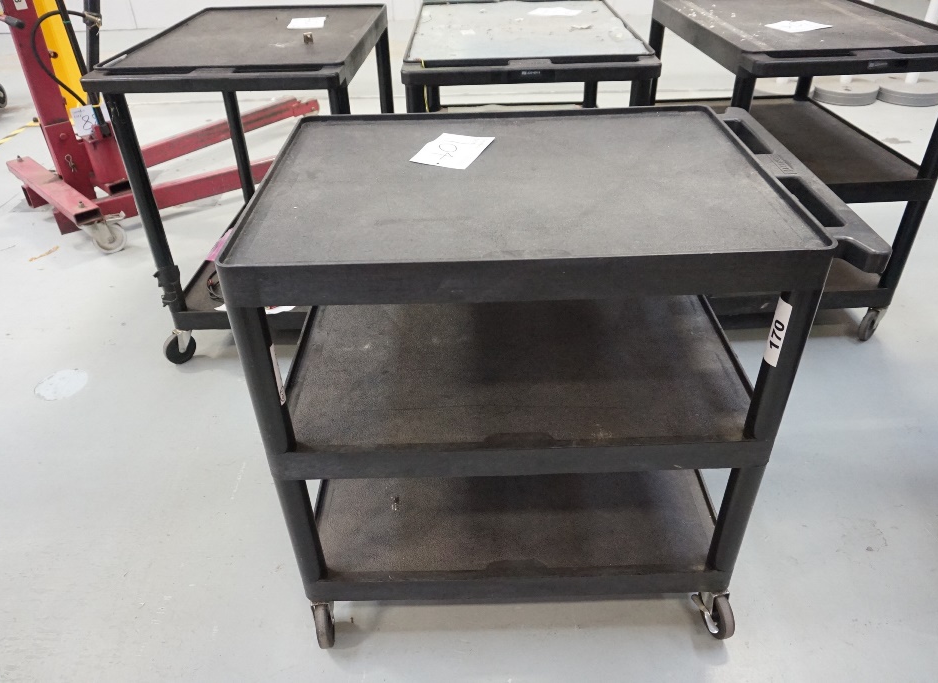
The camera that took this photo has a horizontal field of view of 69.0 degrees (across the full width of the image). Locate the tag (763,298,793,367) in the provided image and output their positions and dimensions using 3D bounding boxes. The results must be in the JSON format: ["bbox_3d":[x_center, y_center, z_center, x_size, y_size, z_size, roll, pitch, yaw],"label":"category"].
[{"bbox_3d":[0.443,-0.012,0.987,0.007,0.108,0.027,-12,37,-14],"label":"tag"}]

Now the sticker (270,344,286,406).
[{"bbox_3d":[-0.284,0.048,1.028,0.007,0.108,0.027,-2,36,0],"label":"sticker"}]

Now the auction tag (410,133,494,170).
[{"bbox_3d":[-0.027,-0.348,1.234,0.104,0.004,0.154,11,38,17],"label":"auction tag"}]

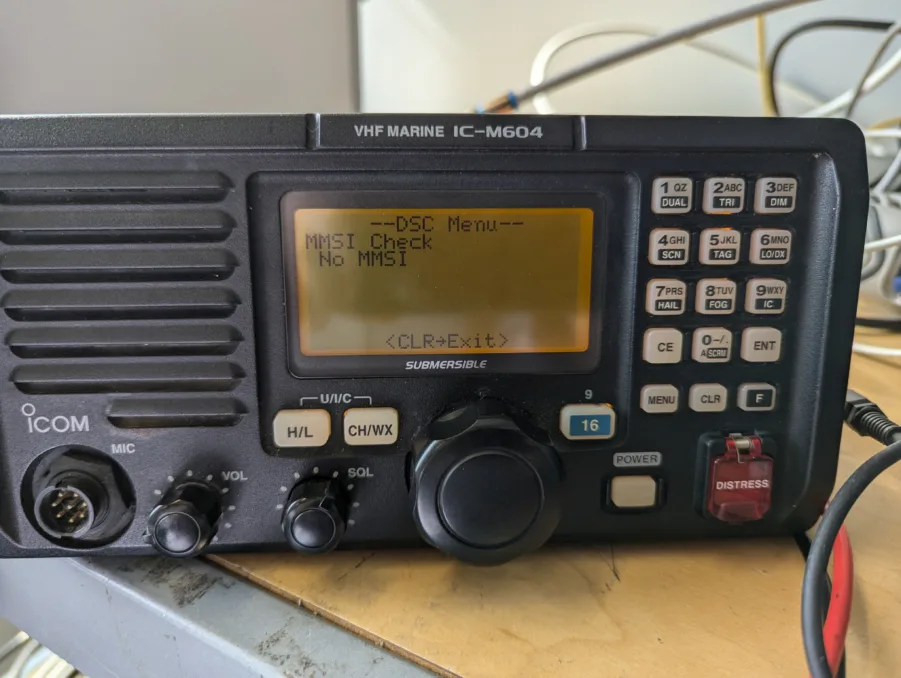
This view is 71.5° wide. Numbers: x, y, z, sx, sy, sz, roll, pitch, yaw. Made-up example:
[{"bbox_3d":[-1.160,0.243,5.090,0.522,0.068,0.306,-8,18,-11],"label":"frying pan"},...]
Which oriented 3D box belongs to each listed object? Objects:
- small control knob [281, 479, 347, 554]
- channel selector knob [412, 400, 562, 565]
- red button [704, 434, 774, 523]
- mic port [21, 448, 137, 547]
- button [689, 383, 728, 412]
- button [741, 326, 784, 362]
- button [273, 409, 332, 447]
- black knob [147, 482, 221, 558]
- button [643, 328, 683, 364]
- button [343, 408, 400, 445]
[{"bbox_3d":[-0.033,0.044,0.155,0.014,0.014,0.012,-1,11,-2],"label":"small control knob"},{"bbox_3d":[0.009,0.035,0.153,0.036,0.036,0.015,-1,11,-2],"label":"channel selector knob"},{"bbox_3d":[0.075,0.036,0.162,0.017,0.023,0.006,-1,11,-2],"label":"red button"},{"bbox_3d":[-0.093,0.040,0.157,0.028,0.028,0.011,-1,10,-3],"label":"mic port"},{"bbox_3d":[0.066,0.015,0.161,0.010,0.007,0.003,-1,11,-2],"label":"button"},{"bbox_3d":[0.078,0.002,0.156,0.011,0.009,0.004,-1,10,-3],"label":"button"},{"bbox_3d":[-0.037,0.023,0.158,0.014,0.010,0.004,-1,11,-2],"label":"button"},{"bbox_3d":[-0.065,0.044,0.153,0.014,0.014,0.012,-1,11,-2],"label":"black knob"},{"bbox_3d":[0.053,0.002,0.155,0.010,0.009,0.004,-1,10,-3],"label":"button"},{"bbox_3d":[-0.020,0.022,0.158,0.014,0.010,0.004,-1,11,-2],"label":"button"}]

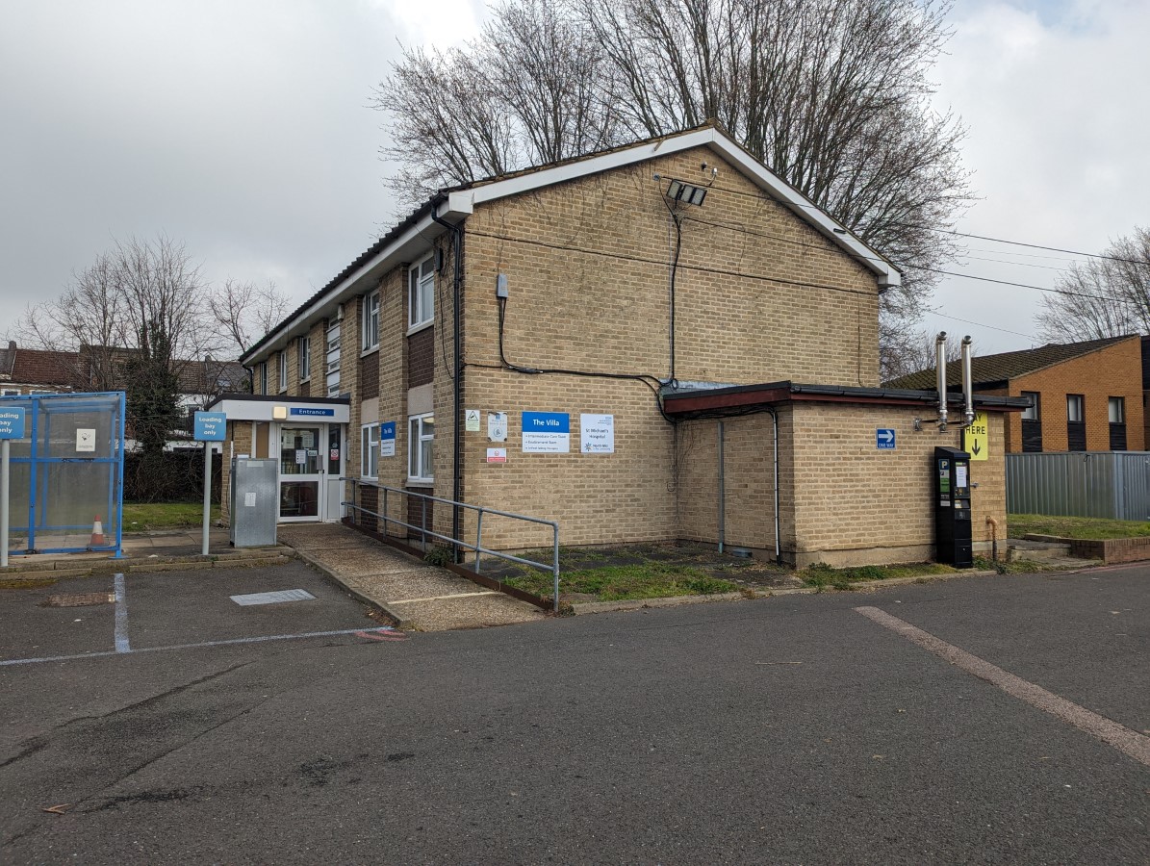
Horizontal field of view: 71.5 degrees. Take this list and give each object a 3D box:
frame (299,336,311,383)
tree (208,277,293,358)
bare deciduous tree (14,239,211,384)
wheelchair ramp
[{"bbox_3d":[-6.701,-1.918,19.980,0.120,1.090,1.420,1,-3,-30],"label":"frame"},{"bbox_3d":[-13.442,-1.888,33.000,3.800,9.100,3.700,1,-3,-22],"label":"tree"},{"bbox_3d":[-16.417,-2.274,28.500,7.100,9.500,6.400,1,-3,-30],"label":"bare deciduous tree"},{"bbox_3d":[-3.056,1.832,11.712,1.520,0.470,8.800,1,-3,-30],"label":"wheelchair ramp"}]

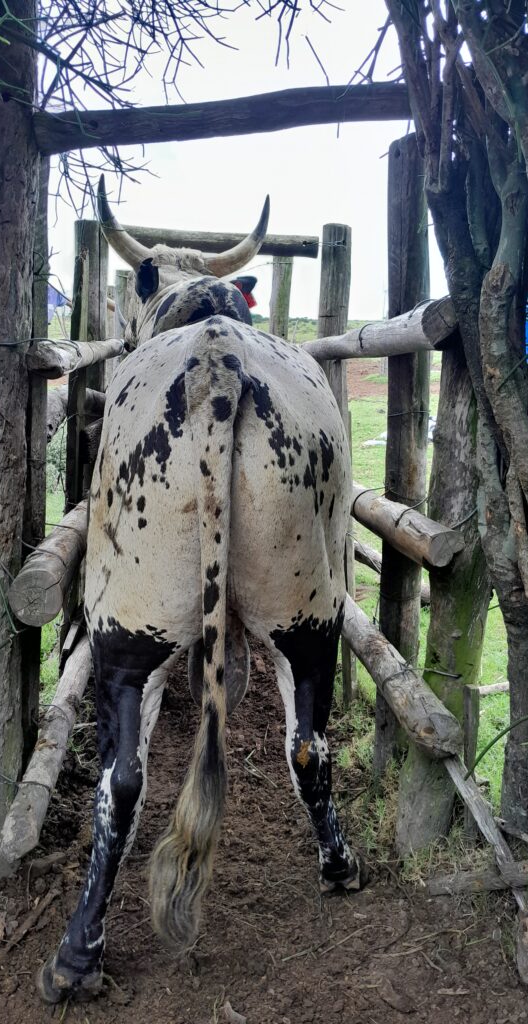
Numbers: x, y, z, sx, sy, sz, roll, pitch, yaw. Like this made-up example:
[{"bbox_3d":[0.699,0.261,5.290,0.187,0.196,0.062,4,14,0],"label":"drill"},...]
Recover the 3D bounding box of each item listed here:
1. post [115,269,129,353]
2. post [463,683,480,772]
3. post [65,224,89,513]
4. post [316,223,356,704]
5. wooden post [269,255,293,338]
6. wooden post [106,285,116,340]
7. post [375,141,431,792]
[{"bbox_3d":[-0.763,-0.384,4.131,0.085,1.757,0.085,3,14,0],"label":"post"},{"bbox_3d":[0.588,0.699,2.174,0.050,0.460,0.050,-3,14,1],"label":"post"},{"bbox_3d":[-0.689,-0.122,2.805,0.080,1.761,0.080,5,14,-1],"label":"post"},{"bbox_3d":[0.249,-0.121,2.851,0.098,1.796,0.098,0,14,0],"label":"post"},{"bbox_3d":[0.054,-0.319,3.730,0.095,1.815,0.095,2,14,0],"label":"wooden post"},{"bbox_3d":[-1.016,-0.609,5.106,0.085,1.721,0.085,3,14,0],"label":"wooden post"},{"bbox_3d":[0.403,-0.069,2.266,0.113,1.919,0.113,-1,14,1],"label":"post"}]

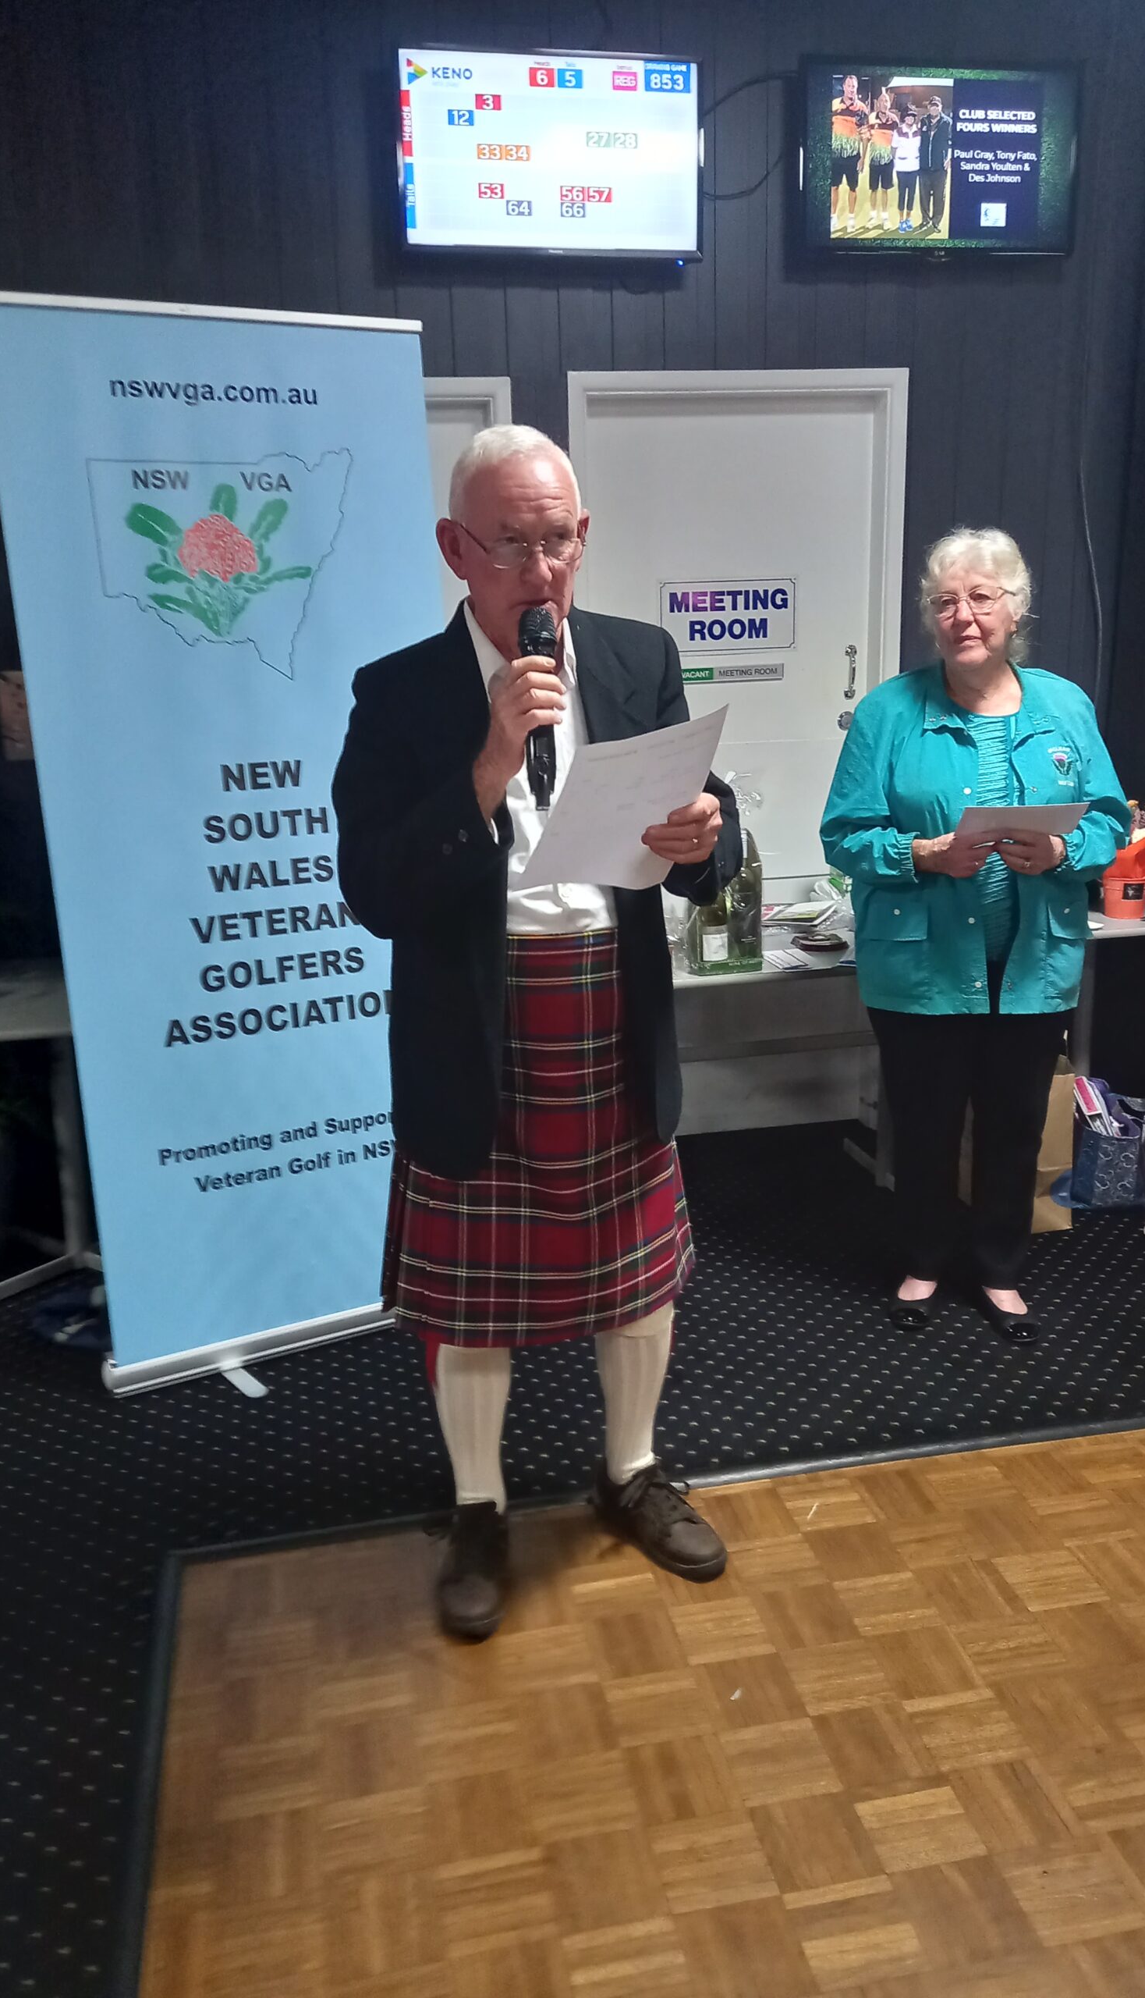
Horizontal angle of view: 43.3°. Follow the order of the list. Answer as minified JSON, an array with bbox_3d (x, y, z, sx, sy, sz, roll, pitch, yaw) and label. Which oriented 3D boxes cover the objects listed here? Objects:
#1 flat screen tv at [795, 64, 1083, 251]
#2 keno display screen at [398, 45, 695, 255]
[{"bbox_3d":[0.901,-2.065,3.563,0.735,0.435,0.070,-4,15,-10],"label":"flat screen tv"},{"bbox_3d":[-0.050,-1.966,3.376,0.725,0.430,0.070,-4,17,-11],"label":"keno display screen"}]

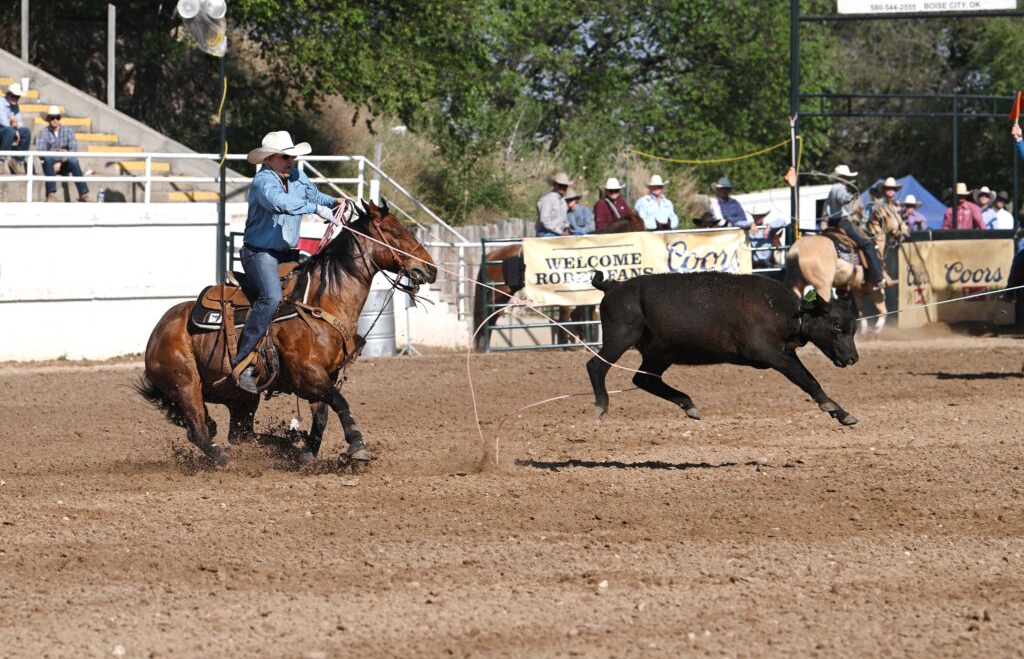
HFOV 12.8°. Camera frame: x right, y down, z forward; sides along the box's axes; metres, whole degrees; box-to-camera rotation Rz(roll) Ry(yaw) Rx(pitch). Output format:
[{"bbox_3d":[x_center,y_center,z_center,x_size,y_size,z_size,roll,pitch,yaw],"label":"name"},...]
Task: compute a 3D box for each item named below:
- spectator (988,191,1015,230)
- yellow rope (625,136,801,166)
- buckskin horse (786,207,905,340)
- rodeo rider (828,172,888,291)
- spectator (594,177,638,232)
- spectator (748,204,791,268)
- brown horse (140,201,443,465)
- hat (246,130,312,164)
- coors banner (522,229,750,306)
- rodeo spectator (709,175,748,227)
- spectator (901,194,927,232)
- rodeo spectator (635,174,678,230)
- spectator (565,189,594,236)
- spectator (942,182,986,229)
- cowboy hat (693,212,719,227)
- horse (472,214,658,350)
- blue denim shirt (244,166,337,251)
[{"bbox_3d":[7.921,-1.370,73.519,0.520,1.750,0.400,0,1,14],"label":"spectator"},{"bbox_3d":[2.863,-2.556,65.000,2.500,0.400,0.060,0,1,0],"label":"yellow rope"},{"bbox_3d":[4.961,-0.875,67.500,2.100,1.950,0.650,-1,2,-38],"label":"buckskin horse"},{"bbox_3d":[4.967,-1.484,66.020,0.800,1.760,0.650,-1,2,-35],"label":"rodeo rider"},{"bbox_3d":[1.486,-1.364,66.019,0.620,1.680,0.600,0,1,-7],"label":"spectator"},{"bbox_3d":[3.619,-0.909,65.520,0.680,1.780,0.480,0,1,0],"label":"spectator"},{"bbox_3d":[-1.486,0.016,30.000,1.950,1.740,0.650,0,1,9],"label":"brown horse"},{"bbox_3d":[-1.487,-1.164,29.100,0.410,0.190,0.360,2,9,31],"label":"hat"},{"bbox_3d":[1.696,-0.845,62.500,3.080,0.920,0.050,-2,1,0],"label":"coors banner"},{"bbox_3d":[3.163,-1.386,66.519,0.600,1.700,0.550,0,1,3],"label":"rodeo spectator"},{"bbox_3d":[6.263,-1.326,71.000,0.500,1.580,0.420,0,1,6],"label":"spectator"},{"bbox_3d":[2.080,-1.410,65.500,0.650,1.600,0.600,0,1,0],"label":"rodeo spectator"},{"bbox_3d":[0.986,-1.315,66.500,0.550,1.500,0.600,1,2,27],"label":"spectator"},{"bbox_3d":[7.208,-1.436,72.520,0.620,1.780,0.430,0,1,0],"label":"spectator"},{"bbox_3d":[2.792,-1.583,65.500,0.370,0.170,0.400,0,1,0],"label":"cowboy hat"},{"bbox_3d":[0.738,-0.661,64.000,2.500,1.880,0.600,0,1,0],"label":"horse"},{"bbox_3d":[-1.460,-0.798,30.000,0.540,0.560,0.500,1,2,34],"label":"blue denim shirt"}]

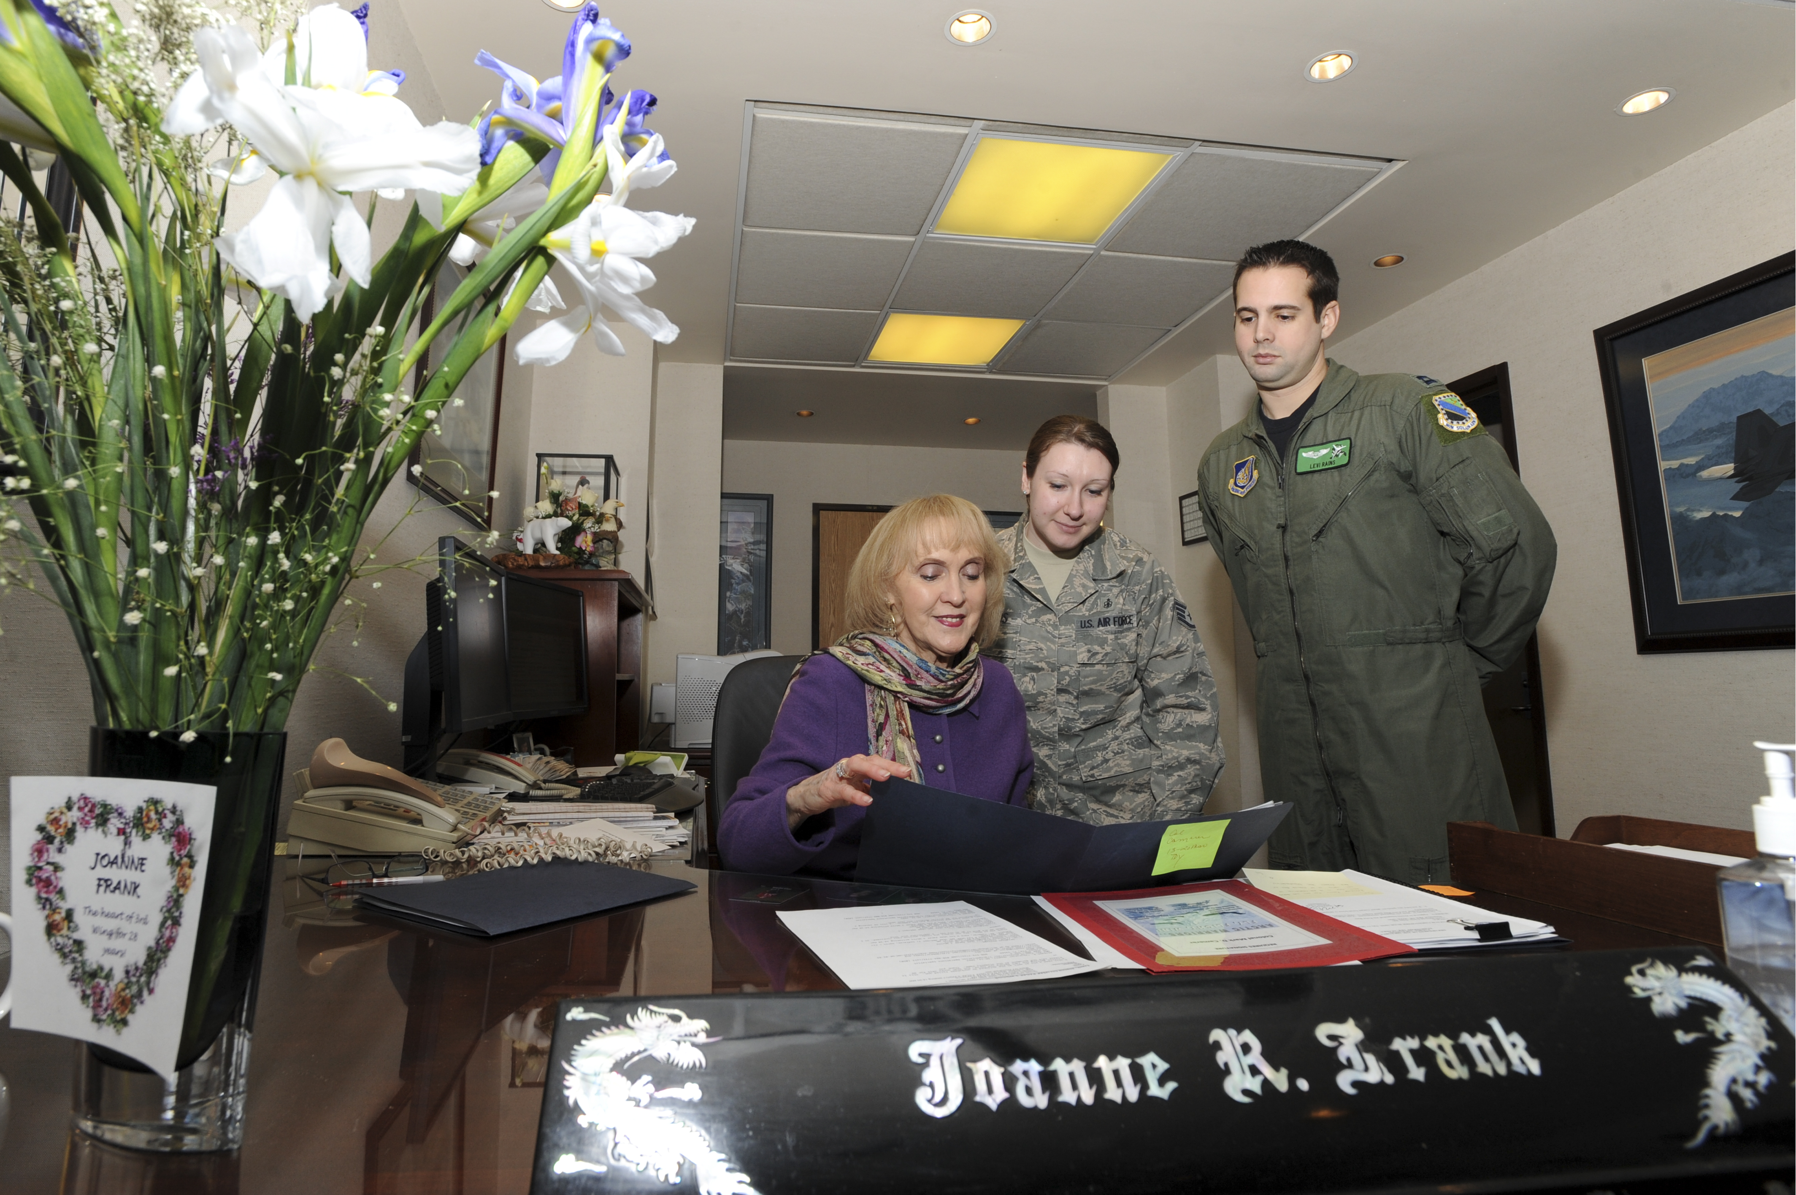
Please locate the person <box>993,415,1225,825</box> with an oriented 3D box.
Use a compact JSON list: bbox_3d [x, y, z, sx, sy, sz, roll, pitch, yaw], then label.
[{"bbox_3d":[0.395,0.396,1.600,0.470,1.540,0.330,-3,-6,20],"label":"person"}]

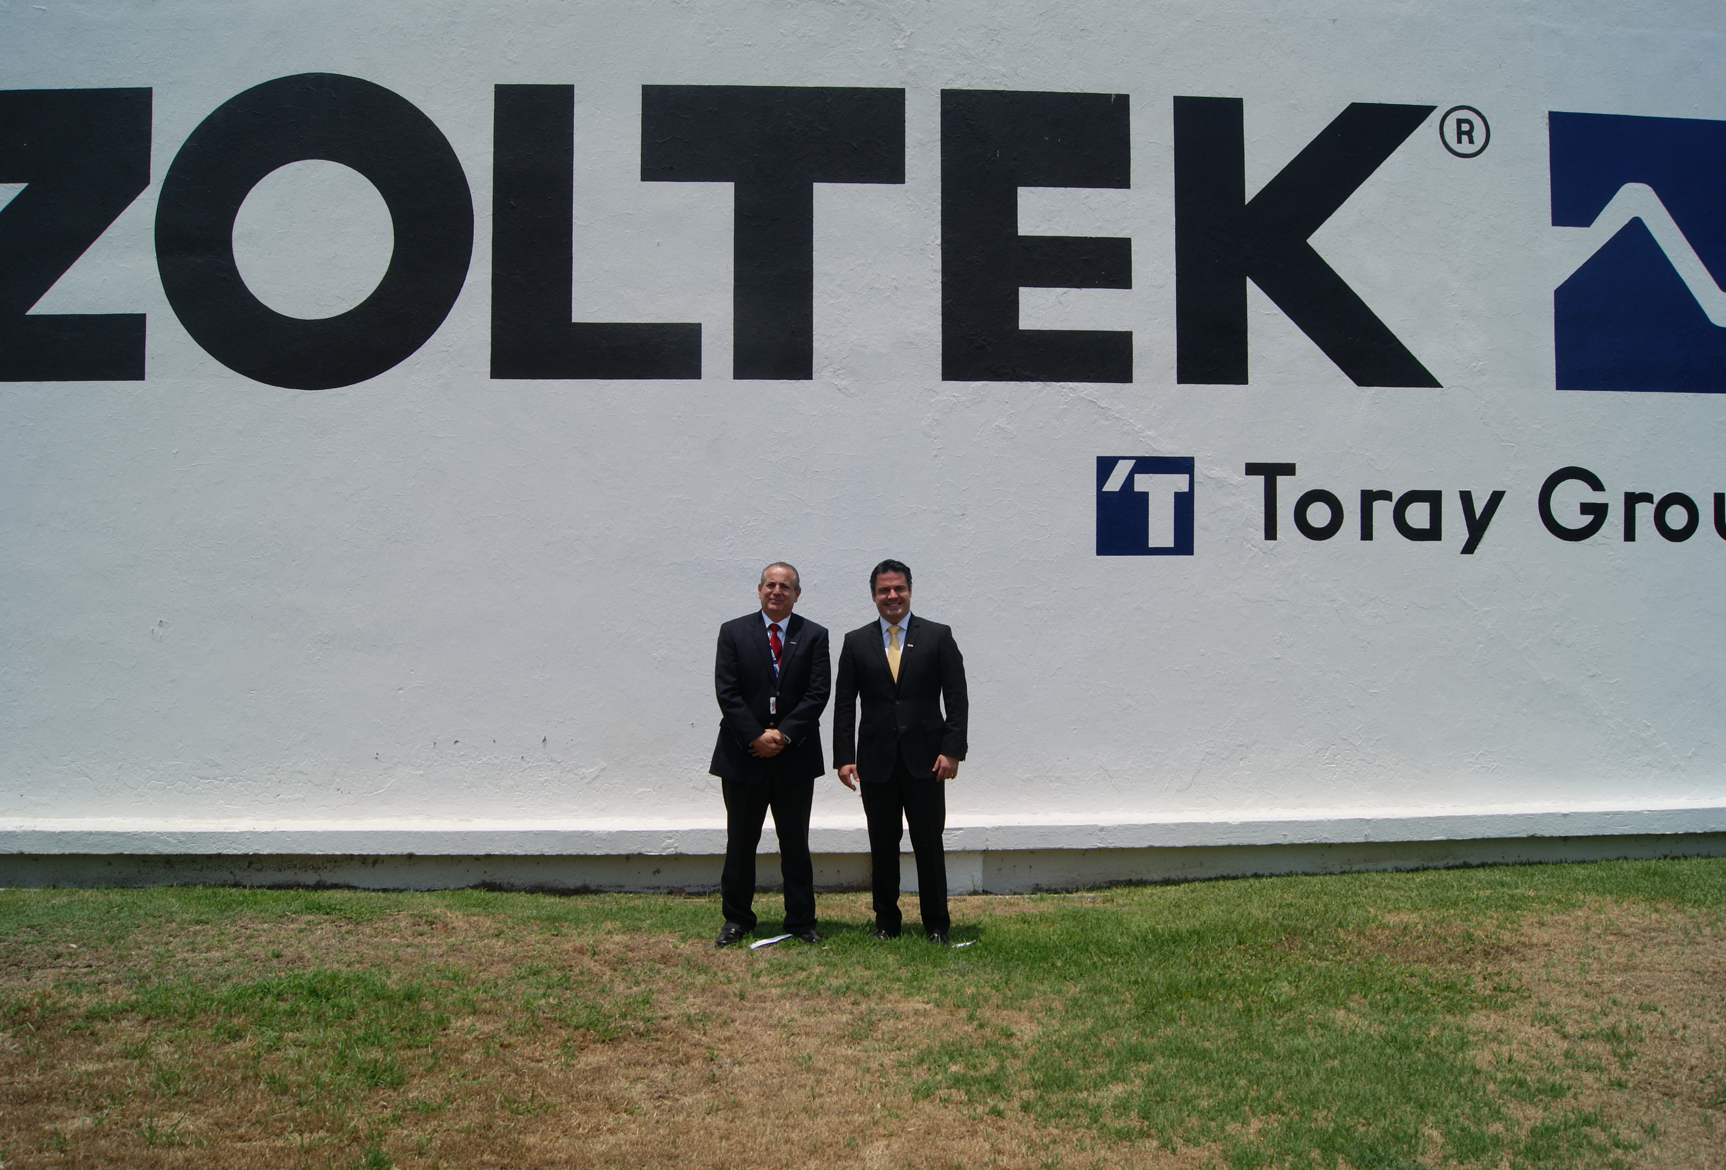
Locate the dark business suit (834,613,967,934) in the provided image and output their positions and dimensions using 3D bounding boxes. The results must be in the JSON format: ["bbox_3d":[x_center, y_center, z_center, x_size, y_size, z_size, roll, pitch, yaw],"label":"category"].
[{"bbox_3d":[0.173,0.870,6.060,0.610,1.475,0.340,0,0,3],"label":"dark business suit"}]

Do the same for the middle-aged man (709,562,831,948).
[{"bbox_3d":[-0.426,0.769,6.020,0.550,1.750,0.400,0,0,1],"label":"middle-aged man"}]

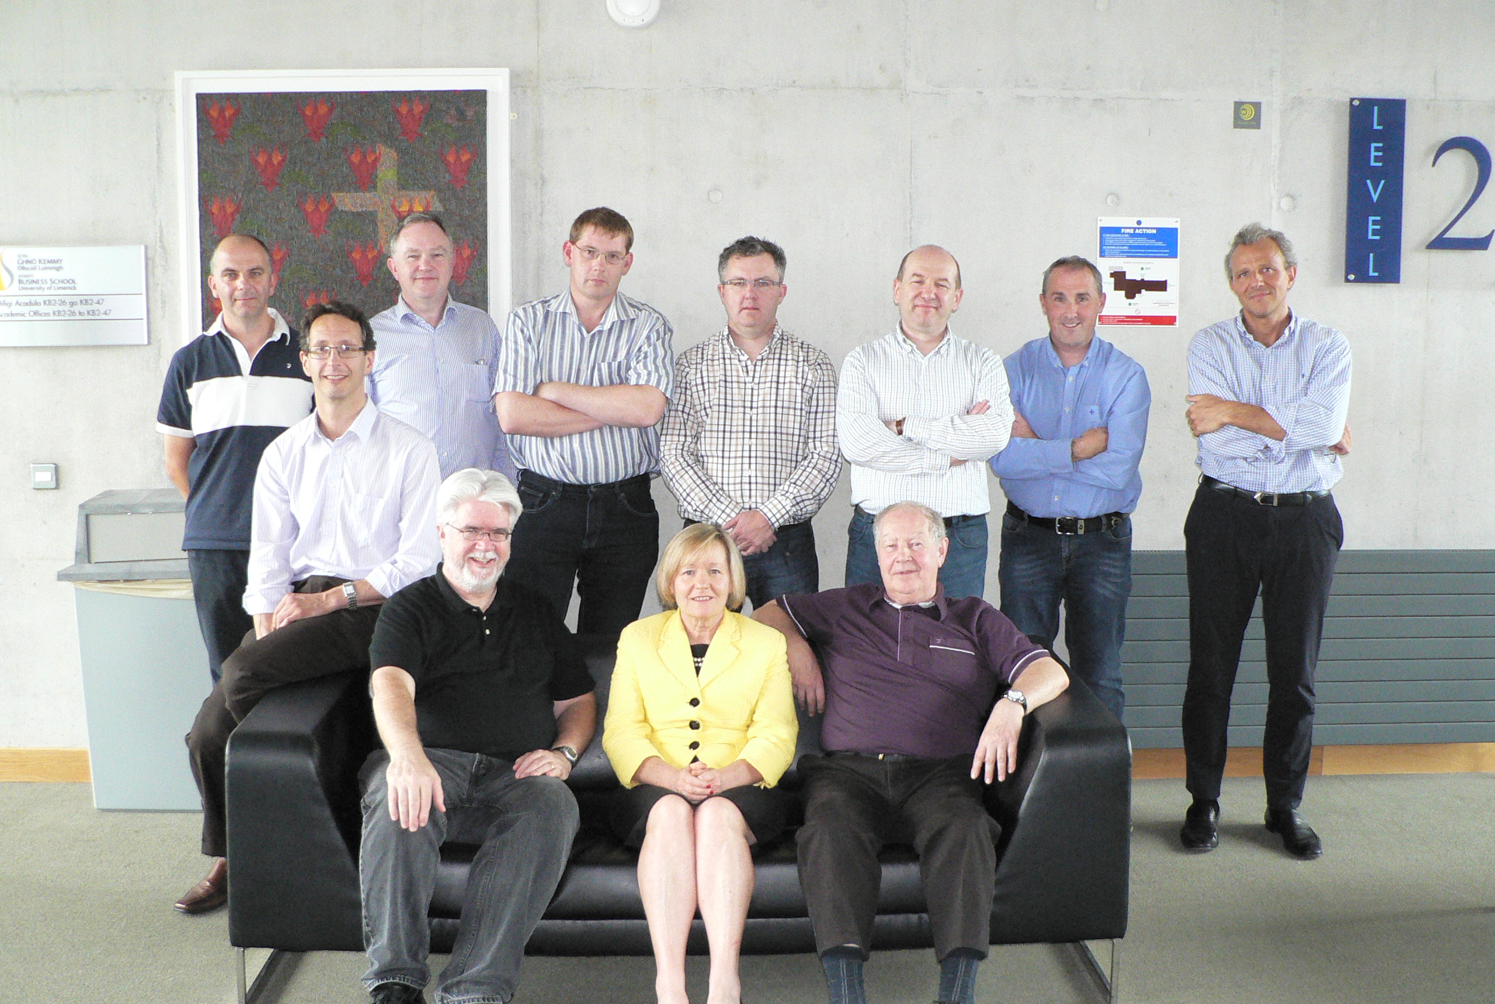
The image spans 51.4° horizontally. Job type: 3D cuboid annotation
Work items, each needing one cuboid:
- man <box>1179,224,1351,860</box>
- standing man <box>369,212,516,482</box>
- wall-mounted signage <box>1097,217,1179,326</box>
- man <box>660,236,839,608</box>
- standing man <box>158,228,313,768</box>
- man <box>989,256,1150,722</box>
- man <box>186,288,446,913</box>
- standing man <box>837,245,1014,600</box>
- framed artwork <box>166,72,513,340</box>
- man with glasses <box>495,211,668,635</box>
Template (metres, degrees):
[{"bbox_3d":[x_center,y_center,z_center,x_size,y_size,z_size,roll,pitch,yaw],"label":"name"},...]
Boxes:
[{"bbox_3d":[1.510,0.115,4.524,0.500,1.836,0.380,2,7,14],"label":"man"},{"bbox_3d":[-0.922,0.081,4.637,0.500,1.865,0.330,-1,7,-10],"label":"standing man"},{"bbox_3d":[1.283,-0.751,5.048,0.274,0.354,0.012,0,7,-2],"label":"wall-mounted signage"},{"bbox_3d":[0.007,0.131,4.551,0.520,1.791,0.330,0,7,-2],"label":"man"},{"bbox_3d":[-1.441,0.141,4.427,0.500,1.793,0.340,-2,7,-15],"label":"standing man"},{"bbox_3d":[0.944,0.157,4.562,0.500,1.741,0.360,1,7,9],"label":"man"},{"bbox_3d":[-1.175,0.277,4.089,0.650,1.605,0.550,1,7,10],"label":"man"},{"bbox_3d":[0.511,0.150,4.508,0.520,1.765,0.360,1,7,4],"label":"standing man"},{"bbox_3d":[-1.301,-0.843,4.938,1.083,1.080,0.050,0,7,-2],"label":"framed artwork"},{"bbox_3d":[-0.462,0.106,4.433,0.510,1.866,0.370,-1,7,-6],"label":"man with glasses"}]

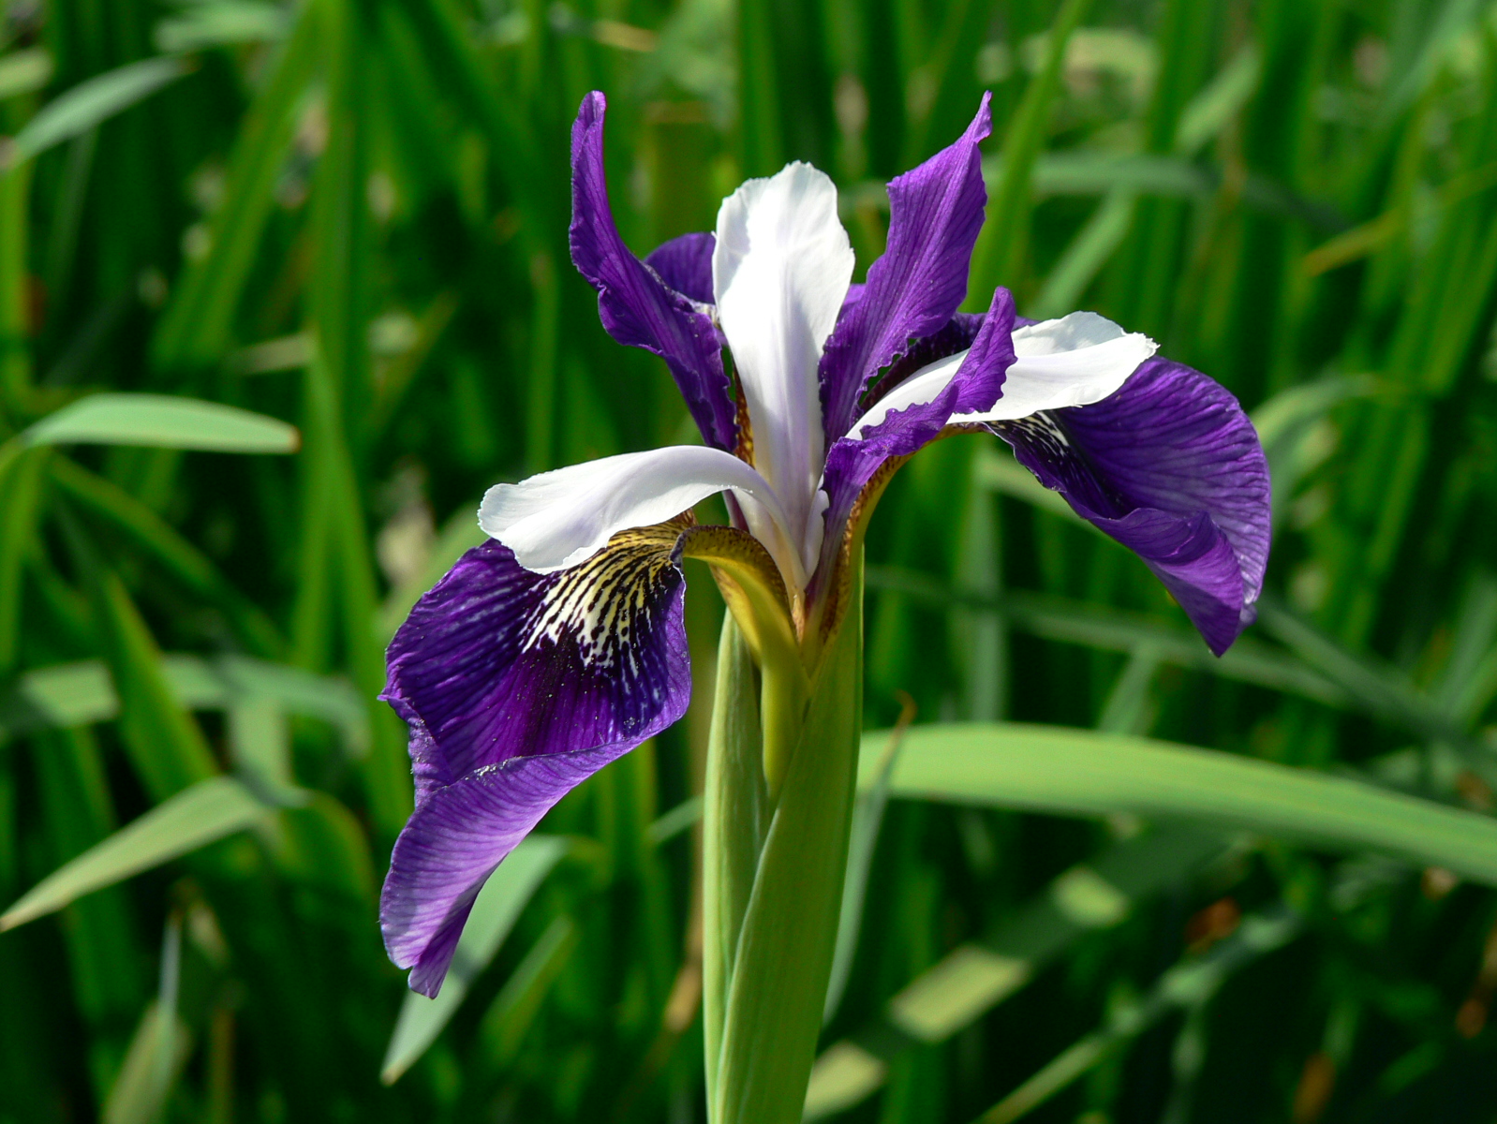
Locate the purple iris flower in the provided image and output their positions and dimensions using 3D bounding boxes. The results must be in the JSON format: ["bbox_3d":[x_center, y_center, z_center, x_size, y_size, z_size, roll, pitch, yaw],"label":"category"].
[{"bbox_3d":[0.009,-0.004,0.530,0.100,0.096,0.086,2,13,0],"label":"purple iris flower"}]

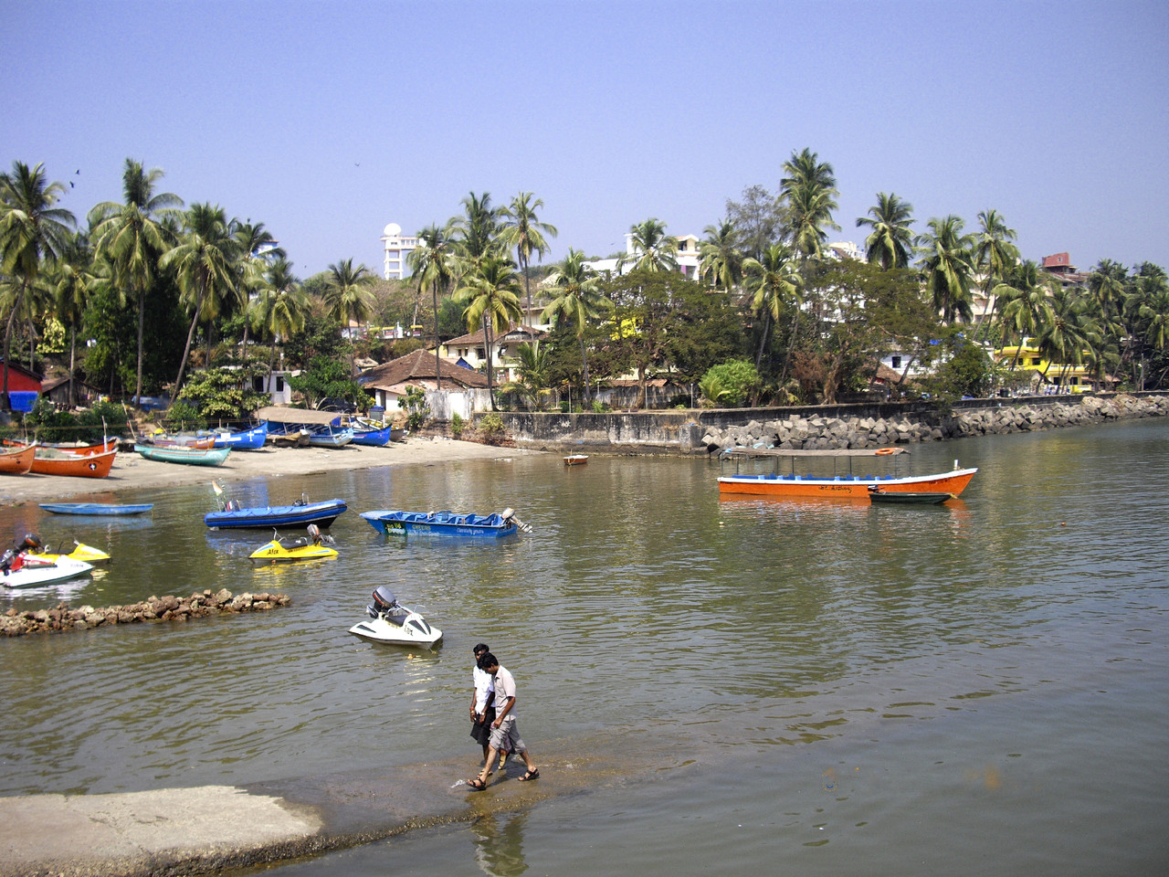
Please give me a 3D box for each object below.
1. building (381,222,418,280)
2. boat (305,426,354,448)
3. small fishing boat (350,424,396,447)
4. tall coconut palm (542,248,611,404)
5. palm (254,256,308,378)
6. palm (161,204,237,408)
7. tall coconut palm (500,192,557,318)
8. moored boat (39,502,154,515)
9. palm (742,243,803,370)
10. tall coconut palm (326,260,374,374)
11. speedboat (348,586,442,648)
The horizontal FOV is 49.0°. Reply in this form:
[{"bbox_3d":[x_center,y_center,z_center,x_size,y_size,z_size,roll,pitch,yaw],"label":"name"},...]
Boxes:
[{"bbox_3d":[-49.630,-48.730,347.908,11.000,20.000,8.000,0,3,-8],"label":"building"},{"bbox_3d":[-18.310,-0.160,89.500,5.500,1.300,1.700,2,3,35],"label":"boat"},{"bbox_3d":[-15.470,-0.260,90.000,5.300,1.400,1.600,2,3,33],"label":"small fishing boat"},{"bbox_3d":[-0.660,-8.320,97.000,5.300,12.290,5.300,0,3,0],"label":"tall coconut palm"},{"bbox_3d":[-24.850,-8.890,105.000,4.600,12.030,4.600,0,3,0],"label":"palm"},{"bbox_3d":[-25.654,-8.779,85.665,5.100,13.720,5.100,-1,3,-17],"label":"palm"},{"bbox_3d":[-4.397,-10.635,98.575,5.000,16.400,5.000,0,3,0],"label":"tall coconut palm"},{"bbox_3d":[-19.020,2.760,50.000,4.500,0.500,0.950,0,3,-5],"label":"moored boat"},{"bbox_3d":[14.620,-8.810,99.000,4.900,12.470,4.900,0,3,0],"label":"palm"},{"bbox_3d":[-19.610,-8.990,107.000,4.600,12.110,4.600,0,3,0],"label":"tall coconut palm"},{"bbox_3d":[-3.643,3.377,24.648,2.050,0.950,0.900,2,4,40],"label":"speedboat"}]

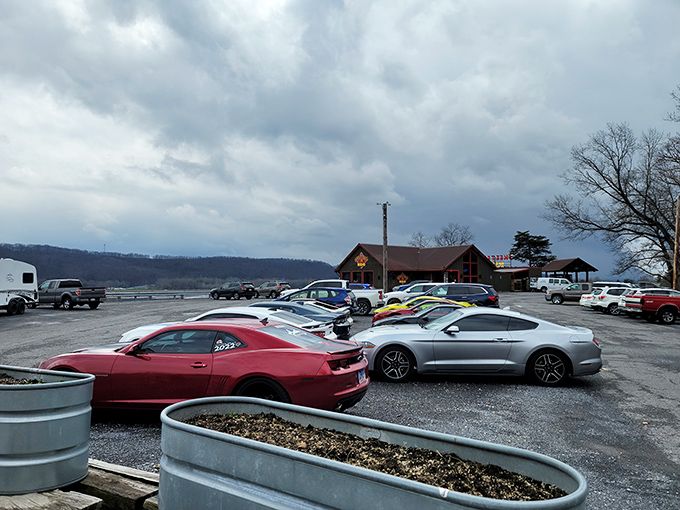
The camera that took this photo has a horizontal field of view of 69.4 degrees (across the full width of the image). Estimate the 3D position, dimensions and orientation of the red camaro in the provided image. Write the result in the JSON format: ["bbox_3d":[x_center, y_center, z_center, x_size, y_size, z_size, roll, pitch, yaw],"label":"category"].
[{"bbox_3d":[-2.102,1.585,7.211,4.836,1.370,1.920,-1,-3,13],"label":"red camaro"}]

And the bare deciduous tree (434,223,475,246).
[{"bbox_3d":[24.480,0.240,105.133,8.800,14.365,8.800,0,-3,0],"label":"bare deciduous tree"}]

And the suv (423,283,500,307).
[{"bbox_3d":[6.004,2.412,26.547,5.050,1.770,1.960,0,-3,11],"label":"suv"}]

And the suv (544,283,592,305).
[{"bbox_3d":[20.289,3.191,41.605,5.600,1.860,2.000,-1,-3,17],"label":"suv"}]

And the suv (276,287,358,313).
[{"bbox_3d":[-1.407,2.224,21.714,4.380,1.600,1.790,-1,-3,13],"label":"suv"}]

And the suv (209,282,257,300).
[{"bbox_3d":[-10.536,3.524,48.251,4.620,1.700,1.820,-1,-3,29],"label":"suv"}]

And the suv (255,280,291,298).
[{"bbox_3d":[-7.434,3.765,52.526,4.700,1.680,1.830,-2,-3,32],"label":"suv"}]

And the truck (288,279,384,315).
[{"bbox_3d":[-0.375,2.353,27.215,5.860,1.920,2.050,0,-3,8],"label":"truck"}]

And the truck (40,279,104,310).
[{"bbox_3d":[-18.590,2.599,33.212,5.880,1.940,2.020,-1,-3,27],"label":"truck"}]

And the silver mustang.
[{"bbox_3d":[2.606,1.725,9.744,4.790,1.380,1.930,0,-3,5],"label":"silver mustang"}]

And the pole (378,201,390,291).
[{"bbox_3d":[3.866,-0.199,42.067,1.000,8.582,0.400,0,-3,0],"label":"pole"}]

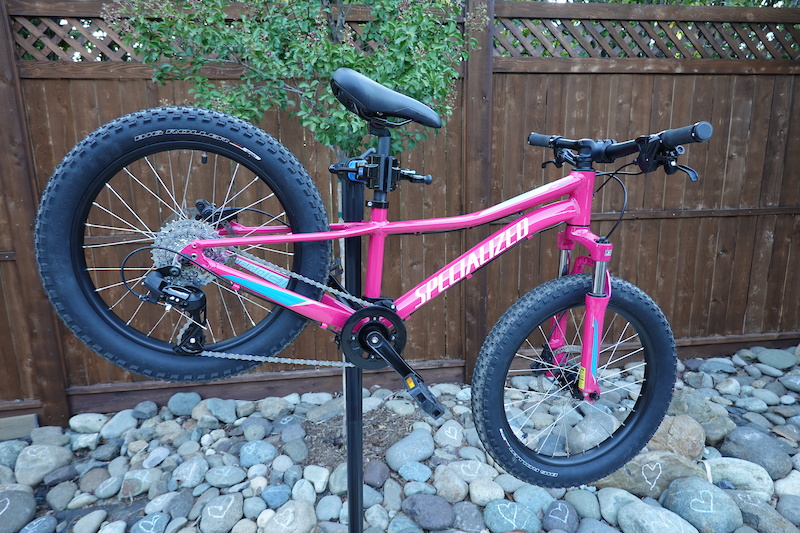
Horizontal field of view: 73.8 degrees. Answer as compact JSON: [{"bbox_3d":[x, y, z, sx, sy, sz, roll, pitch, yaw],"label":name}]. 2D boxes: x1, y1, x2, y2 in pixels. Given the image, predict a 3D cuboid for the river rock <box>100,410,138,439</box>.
[{"bbox_3d":[-1.519,0.866,2.903,0.155,0.120,0.235,-1,12,1],"label":"river rock"}]

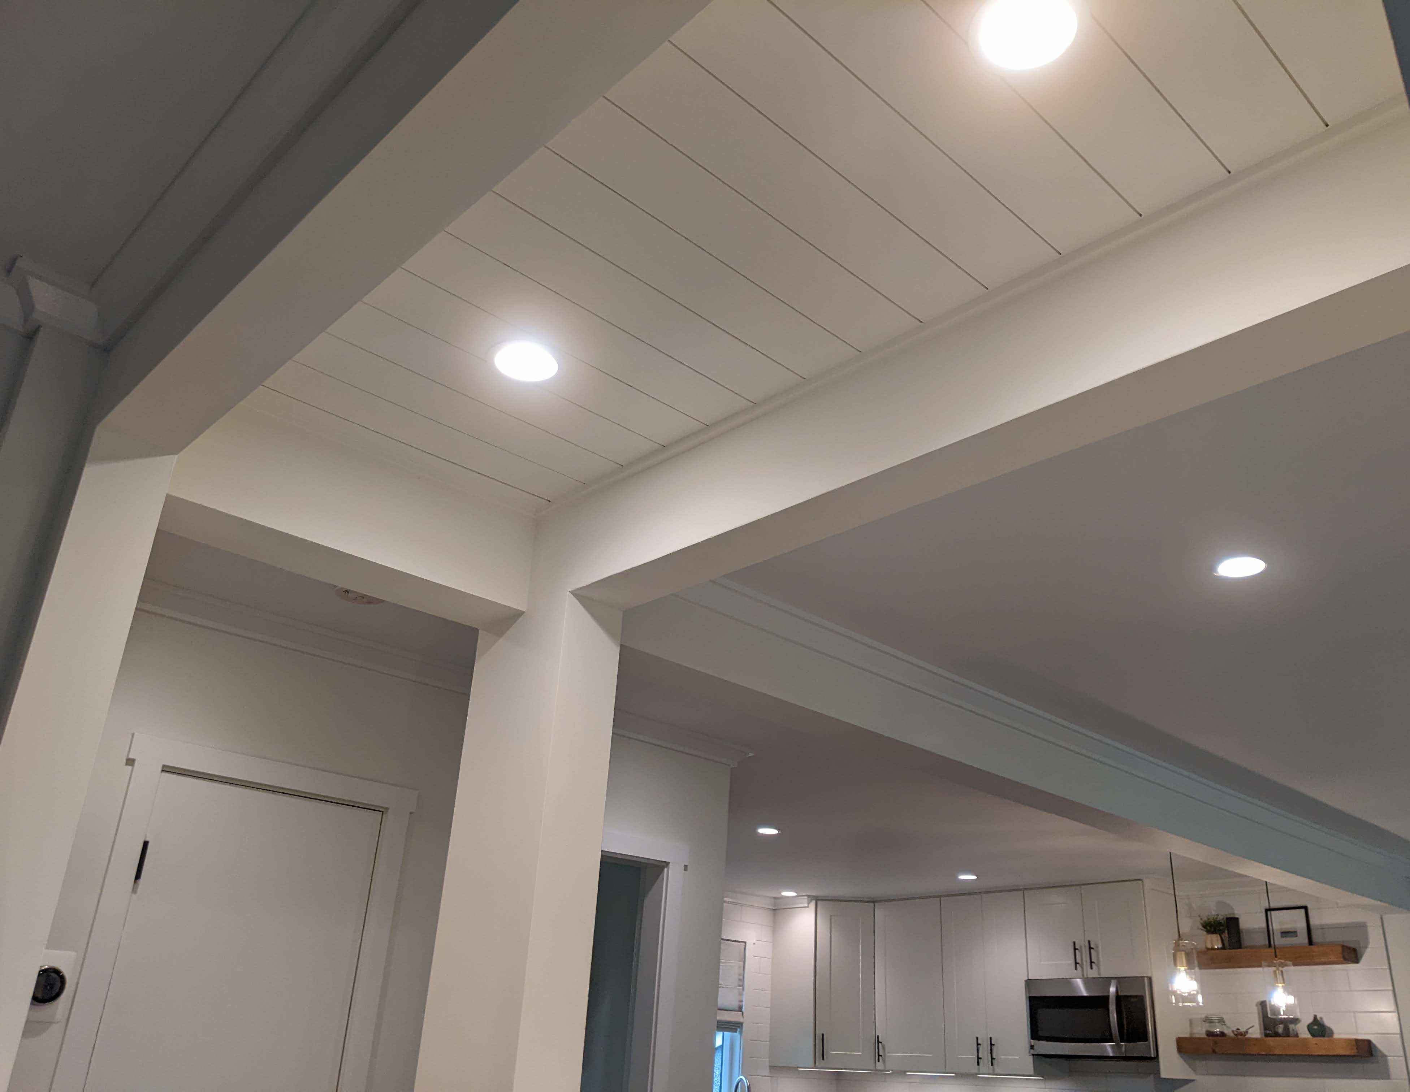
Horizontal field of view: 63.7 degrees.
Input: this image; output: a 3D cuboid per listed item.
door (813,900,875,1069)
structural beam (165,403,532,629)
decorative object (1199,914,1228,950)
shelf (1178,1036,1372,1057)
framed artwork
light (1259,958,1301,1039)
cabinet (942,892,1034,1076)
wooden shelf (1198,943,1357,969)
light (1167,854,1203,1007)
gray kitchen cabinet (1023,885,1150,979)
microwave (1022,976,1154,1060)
[{"bbox_3d":[0.923,2.865,7.454,0.400,1.010,0.025,2,-24,3],"label":"door"},{"bbox_3d":[-0.716,-0.062,2.241,0.773,0.229,0.175,23,-31,-38],"label":"structural beam"},{"bbox_3d":[2.837,2.156,6.336,0.140,0.190,0.145,23,-31,-38],"label":"decorative object"},{"bbox_3d":[2.963,2.625,5.951,0.200,0.076,0.912,23,-31,-38],"label":"shelf"},{"bbox_3d":[3.132,2.053,6.093,0.045,0.213,0.225,23,-31,-38],"label":"framed artwork"},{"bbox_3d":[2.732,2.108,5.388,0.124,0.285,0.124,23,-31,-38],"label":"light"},{"bbox_3d":[1.853,2.720,7.058,0.390,1.027,0.608,23,-31,-38],"label":"cabinet"},{"bbox_3d":[2.989,2.215,6.126,0.200,0.080,0.917,23,-31,-38],"label":"wooden shelf"},{"bbox_3d":[2.025,1.612,4.865,0.124,0.669,0.124,23,-31,-38],"label":"light"},{"bbox_3d":[2.340,2.294,6.698,0.390,0.508,0.766,23,-31,-38],"label":"gray kitchen cabinet"},{"bbox_3d":[2.299,2.713,6.490,0.425,0.422,0.763,23,-31,-38],"label":"microwave"}]

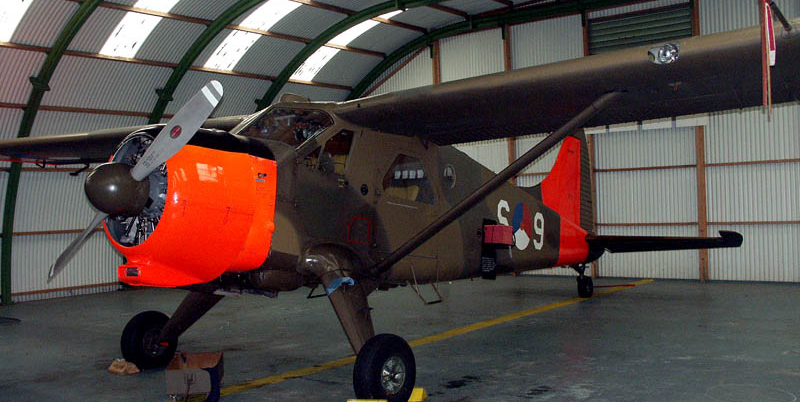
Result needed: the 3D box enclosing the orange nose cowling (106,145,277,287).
[{"bbox_3d":[-1.816,0.114,6.781,1.220,1.230,1.030,-2,-8,38],"label":"orange nose cowling"}]

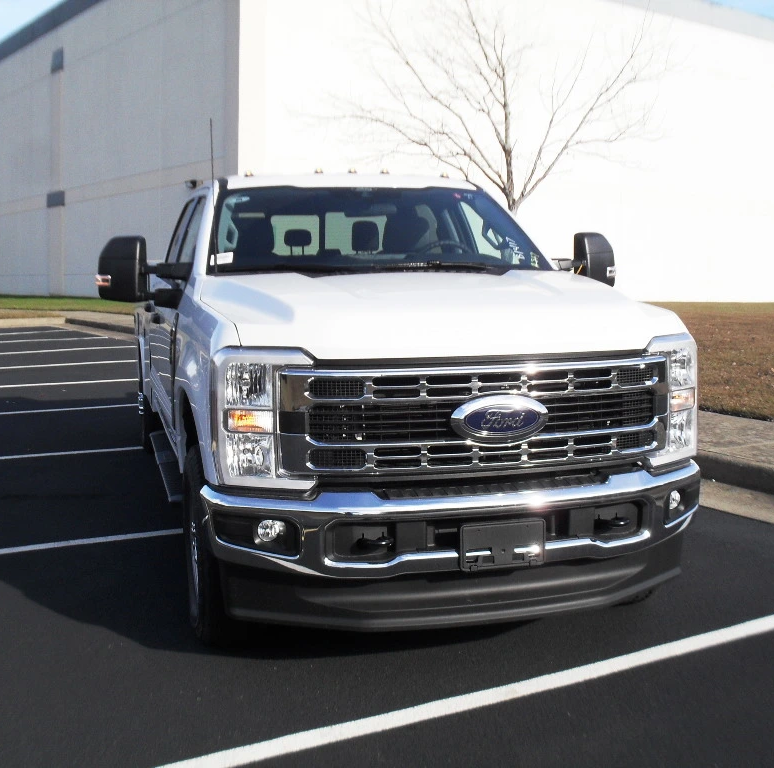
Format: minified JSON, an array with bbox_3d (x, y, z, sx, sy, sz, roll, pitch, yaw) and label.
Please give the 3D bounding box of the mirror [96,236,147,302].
[{"bbox_3d":[-1.263,-0.547,4.924,0.240,0.310,0.190,-2,9,-15],"label":"mirror"}]

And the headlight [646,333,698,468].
[{"bbox_3d":[1.090,0.042,3.995,0.335,0.485,0.290,-2,9,-15],"label":"headlight"}]

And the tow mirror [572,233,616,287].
[{"bbox_3d":[1.114,-0.647,5.541,0.242,0.317,0.190,-2,9,-15],"label":"tow mirror"}]

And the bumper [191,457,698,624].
[{"bbox_3d":[0.347,0.575,3.801,1.970,0.520,0.455,-2,9,-15],"label":"bumper"}]

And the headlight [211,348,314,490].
[{"bbox_3d":[-0.434,0.103,3.600,0.335,0.485,0.290,-2,9,-15],"label":"headlight"}]

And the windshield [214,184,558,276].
[{"bbox_3d":[-0.048,-0.755,5.117,1.730,0.465,0.860,-2,9,-15],"label":"windshield"}]

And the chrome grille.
[{"bbox_3d":[0.366,0.106,3.656,1.460,0.410,0.210,-2,9,-15],"label":"chrome grille"}]

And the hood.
[{"bbox_3d":[0.189,-0.331,4.270,1.860,0.265,1.420,-2,9,-15],"label":"hood"}]

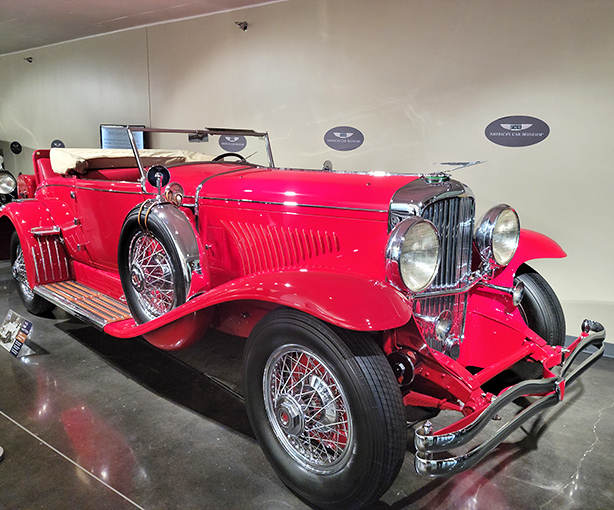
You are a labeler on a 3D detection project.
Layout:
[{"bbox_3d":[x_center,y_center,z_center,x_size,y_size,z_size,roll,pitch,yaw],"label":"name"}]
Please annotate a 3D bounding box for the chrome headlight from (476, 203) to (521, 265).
[{"bbox_3d":[0.922,-0.103,2.447,0.302,0.302,0.185,-10,14,-43],"label":"chrome headlight"}]

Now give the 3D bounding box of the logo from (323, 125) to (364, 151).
[{"bbox_3d":[0.339,-1.077,4.551,0.460,0.230,0.015,7,13,40],"label":"logo"}]

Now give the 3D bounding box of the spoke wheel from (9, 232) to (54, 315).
[{"bbox_3d":[-2.560,0.146,4.579,0.200,0.798,0.798,-10,14,-43],"label":"spoke wheel"}]

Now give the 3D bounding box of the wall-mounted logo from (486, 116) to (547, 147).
[{"bbox_3d":[1.526,-0.897,3.566,0.460,0.230,0.015,7,13,40],"label":"wall-mounted logo"}]

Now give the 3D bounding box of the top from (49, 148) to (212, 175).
[{"bbox_3d":[-1.449,-0.800,4.283,1.220,0.220,0.790,-10,14,-43],"label":"top"}]

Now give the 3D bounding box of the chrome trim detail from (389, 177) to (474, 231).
[{"bbox_3d":[0.616,-0.241,2.258,0.540,0.250,0.230,-10,14,-43],"label":"chrome trim detail"}]

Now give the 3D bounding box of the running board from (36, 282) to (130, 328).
[{"bbox_3d":[-1.711,0.351,3.748,0.290,0.055,1.470,-10,14,-43],"label":"running board"}]

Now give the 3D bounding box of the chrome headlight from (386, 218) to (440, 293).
[{"bbox_3d":[0.386,-0.005,1.942,0.302,0.302,0.185,-10,14,-43],"label":"chrome headlight"}]

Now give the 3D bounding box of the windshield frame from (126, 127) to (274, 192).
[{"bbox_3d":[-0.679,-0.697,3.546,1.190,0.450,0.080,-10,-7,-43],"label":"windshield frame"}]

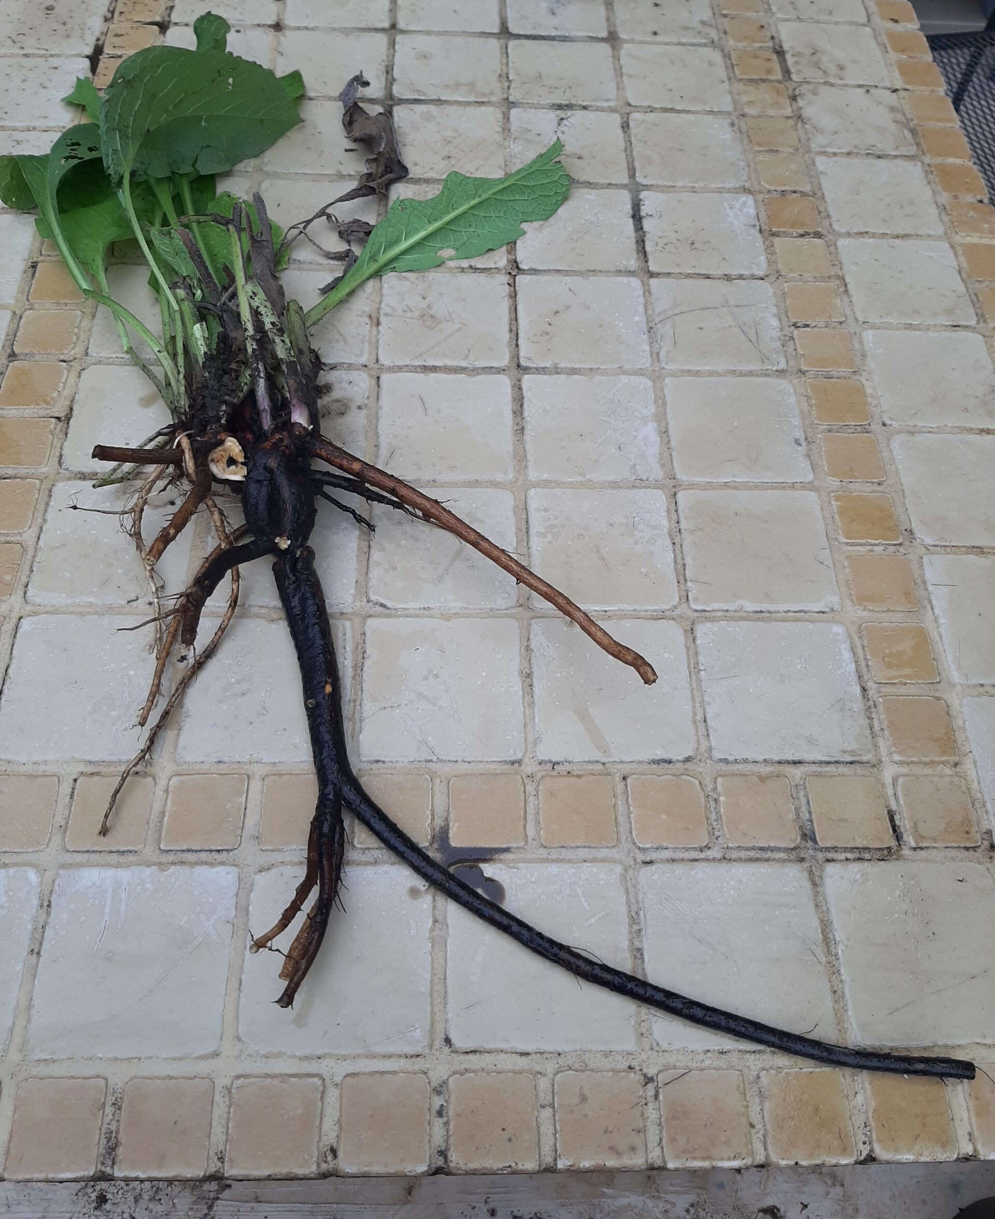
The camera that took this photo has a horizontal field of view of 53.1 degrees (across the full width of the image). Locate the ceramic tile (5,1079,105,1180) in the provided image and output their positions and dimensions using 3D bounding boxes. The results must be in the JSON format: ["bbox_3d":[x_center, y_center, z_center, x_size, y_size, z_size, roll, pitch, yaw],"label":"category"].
[{"bbox_3d":[-0.225,0.267,0.513,0.045,0.010,0.045,0,61,-3],"label":"ceramic tile"}]

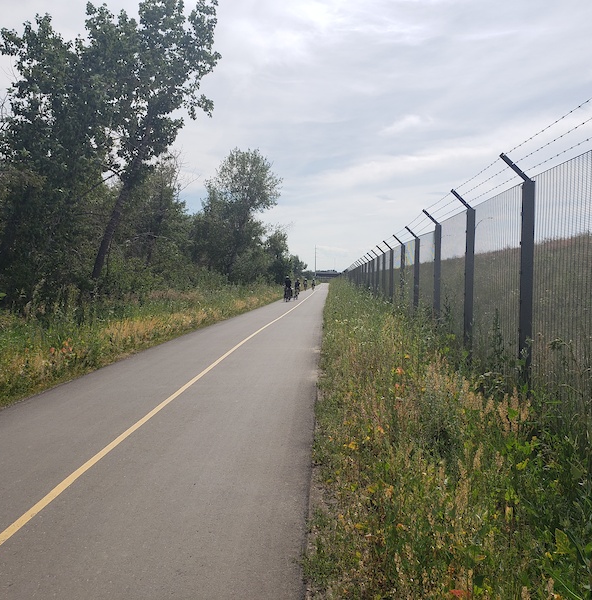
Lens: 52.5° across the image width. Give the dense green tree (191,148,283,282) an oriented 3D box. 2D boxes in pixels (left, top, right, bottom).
[{"bbox_3d":[-4.160,-5.700,42.000,6.300,9.800,6.000,0,2,0],"label":"dense green tree"}]

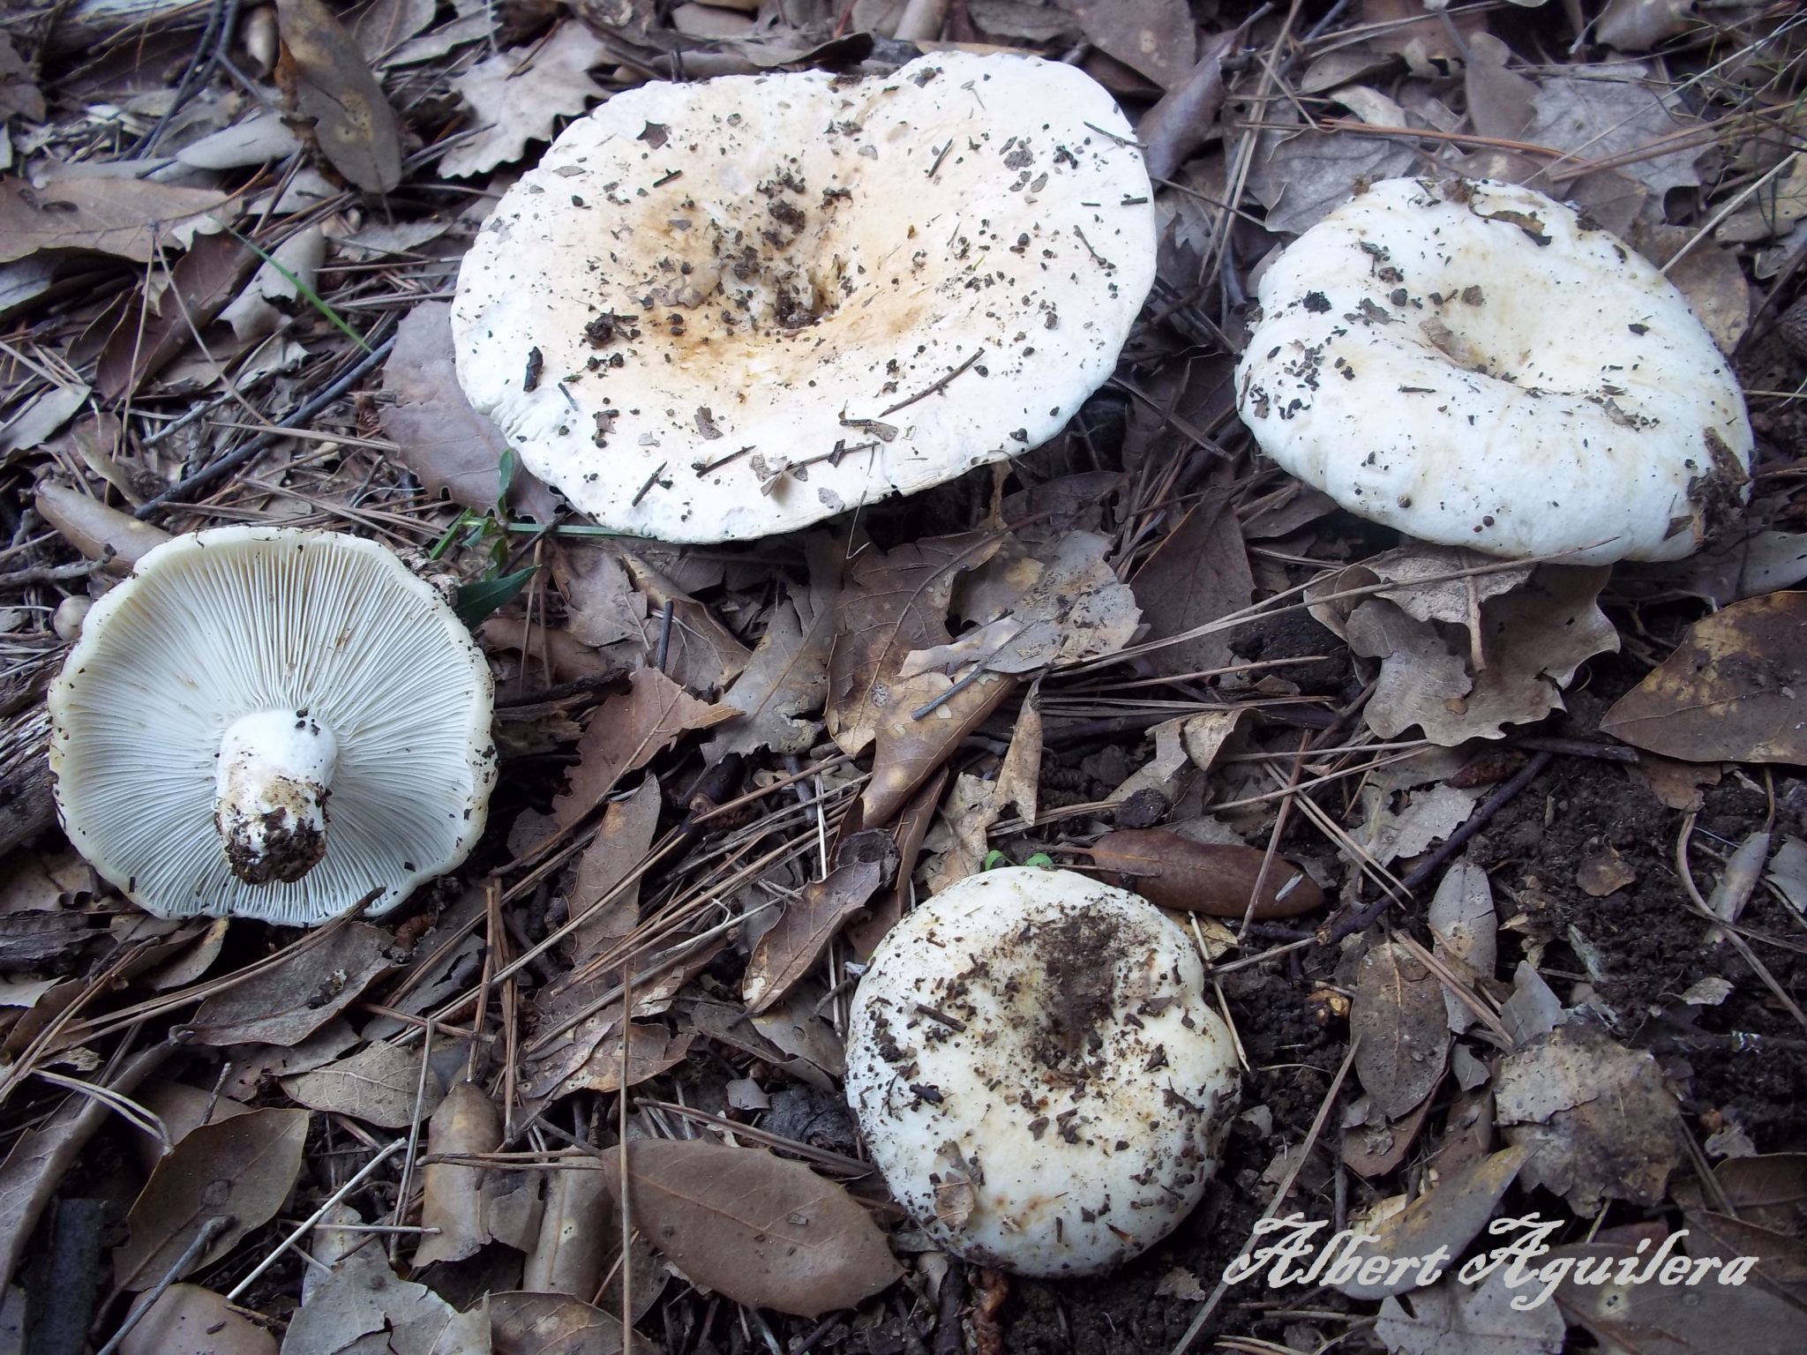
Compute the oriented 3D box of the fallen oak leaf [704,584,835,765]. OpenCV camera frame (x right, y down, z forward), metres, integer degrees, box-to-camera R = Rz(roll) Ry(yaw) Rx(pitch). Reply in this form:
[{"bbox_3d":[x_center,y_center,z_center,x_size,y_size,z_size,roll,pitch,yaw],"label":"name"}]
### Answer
[{"bbox_3d":[-0.029,-0.003,0.473,0.028,0.012,0.060,15,56,11],"label":"fallen oak leaf"}]

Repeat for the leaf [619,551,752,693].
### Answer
[{"bbox_3d":[-0.057,-0.014,0.455,0.018,0.018,0.051,-31,59,-21],"label":"leaf"}]

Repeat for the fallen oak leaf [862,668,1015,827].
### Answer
[{"bbox_3d":[0.006,0.010,0.433,0.025,0.018,0.063,32,59,22],"label":"fallen oak leaf"}]

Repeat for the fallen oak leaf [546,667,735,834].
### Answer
[{"bbox_3d":[-0.066,0.017,0.432,0.026,0.018,0.052,31,59,21],"label":"fallen oak leaf"}]

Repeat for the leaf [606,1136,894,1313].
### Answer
[{"bbox_3d":[-0.032,0.107,0.368,0.065,0.012,0.029,19,55,14],"label":"leaf"}]

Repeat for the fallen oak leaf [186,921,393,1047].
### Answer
[{"bbox_3d":[-0.135,0.070,0.418,0.049,0.012,0.026,-27,59,-18],"label":"fallen oak leaf"}]

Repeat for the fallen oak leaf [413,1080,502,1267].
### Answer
[{"bbox_3d":[-0.092,0.103,0.393,0.017,0.014,0.040,-2,55,-1],"label":"fallen oak leaf"}]

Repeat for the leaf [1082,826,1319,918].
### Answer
[{"bbox_3d":[0.066,0.043,0.414,0.053,0.013,0.020,11,54,8],"label":"leaf"}]

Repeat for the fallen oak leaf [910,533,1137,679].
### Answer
[{"bbox_3d":[0.026,-0.014,0.449,0.062,0.018,0.042,-24,57,-17],"label":"fallen oak leaf"}]

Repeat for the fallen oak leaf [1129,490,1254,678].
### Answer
[{"bbox_3d":[0.073,-0.024,0.469,0.030,0.015,0.065,11,54,8],"label":"fallen oak leaf"}]

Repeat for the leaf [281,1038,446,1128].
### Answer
[{"bbox_3d":[-0.117,0.088,0.409,0.037,0.009,0.020,3,55,2],"label":"leaf"}]

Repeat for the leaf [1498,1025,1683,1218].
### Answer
[{"bbox_3d":[0.139,0.089,0.384,0.037,0.012,0.038,12,54,9],"label":"leaf"}]

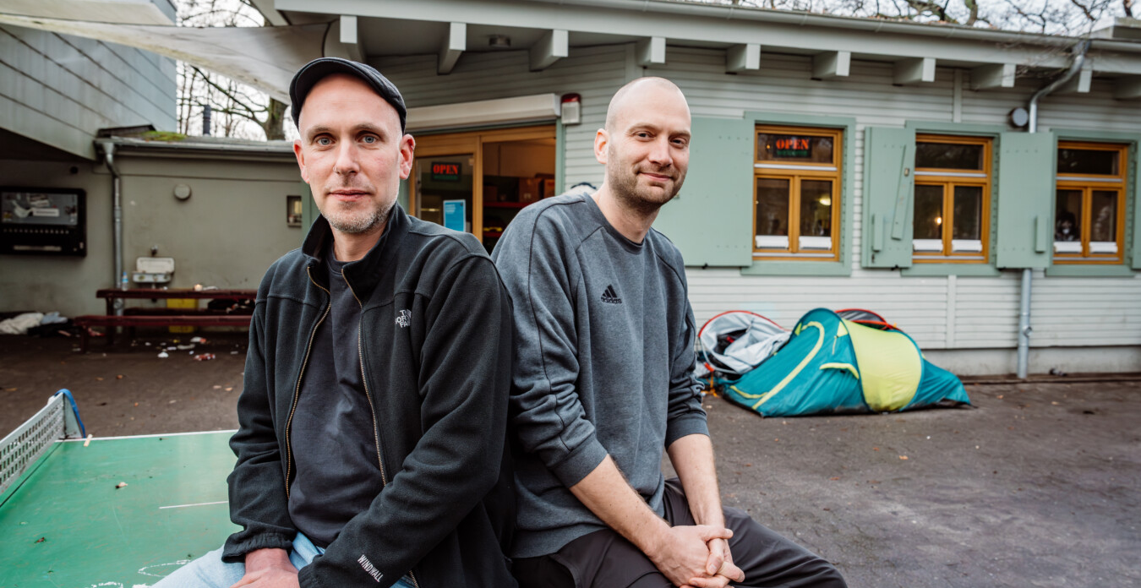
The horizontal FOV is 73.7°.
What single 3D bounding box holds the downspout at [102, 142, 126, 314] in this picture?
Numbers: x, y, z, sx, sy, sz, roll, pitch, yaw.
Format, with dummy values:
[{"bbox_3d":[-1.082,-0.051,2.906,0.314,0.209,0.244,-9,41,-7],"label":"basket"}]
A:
[{"bbox_3d":[-7.451,-0.908,12.377,0.220,3.130,0.360,0,3,-17],"label":"downspout"}]

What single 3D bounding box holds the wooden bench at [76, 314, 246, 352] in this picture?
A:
[{"bbox_3d":[-5.286,0.547,10.411,2.550,0.445,0.400,0,3,-12],"label":"wooden bench"}]

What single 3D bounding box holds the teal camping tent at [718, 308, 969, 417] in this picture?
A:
[{"bbox_3d":[2.468,0.559,7.150,2.120,0.875,1.200,0,3,-13],"label":"teal camping tent"}]

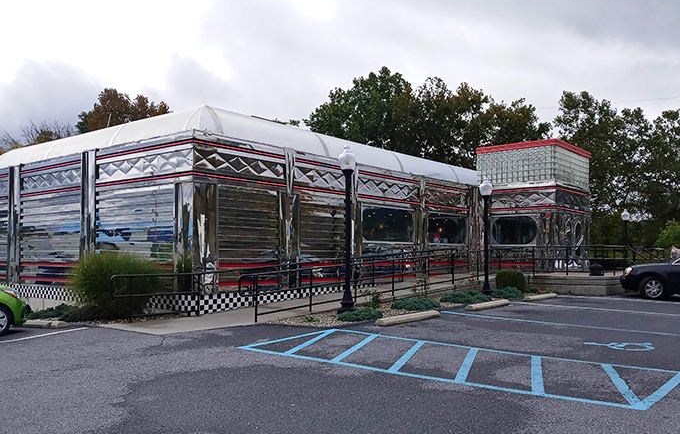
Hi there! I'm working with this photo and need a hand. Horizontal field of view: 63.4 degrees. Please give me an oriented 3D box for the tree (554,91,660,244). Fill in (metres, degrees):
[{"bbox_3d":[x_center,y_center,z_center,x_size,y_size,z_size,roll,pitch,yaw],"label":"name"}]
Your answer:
[{"bbox_3d":[19.500,-3.100,40.000,7.700,12.200,7.200,-2,-4,26],"label":"tree"}]

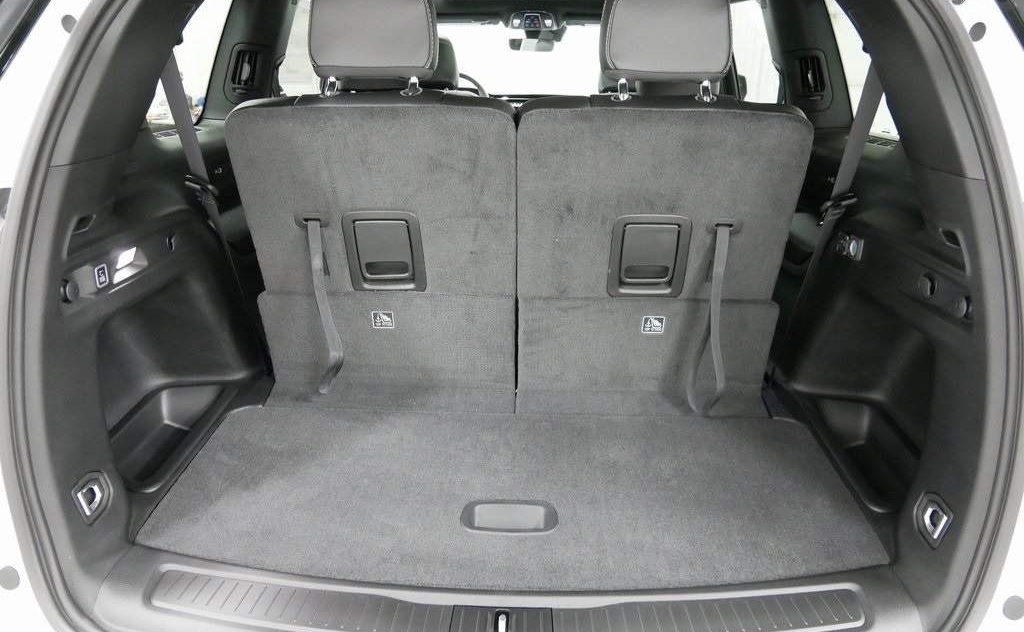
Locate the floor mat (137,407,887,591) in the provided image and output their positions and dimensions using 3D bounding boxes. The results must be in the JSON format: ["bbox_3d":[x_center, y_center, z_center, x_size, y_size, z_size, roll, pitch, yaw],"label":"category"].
[{"bbox_3d":[-0.006,0.320,1.299,1.228,0.029,0.536,1,21,3],"label":"floor mat"}]

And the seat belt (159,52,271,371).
[{"bbox_3d":[-0.566,-0.166,1.358,0.117,0.643,0.078,1,21,3],"label":"seat belt"}]

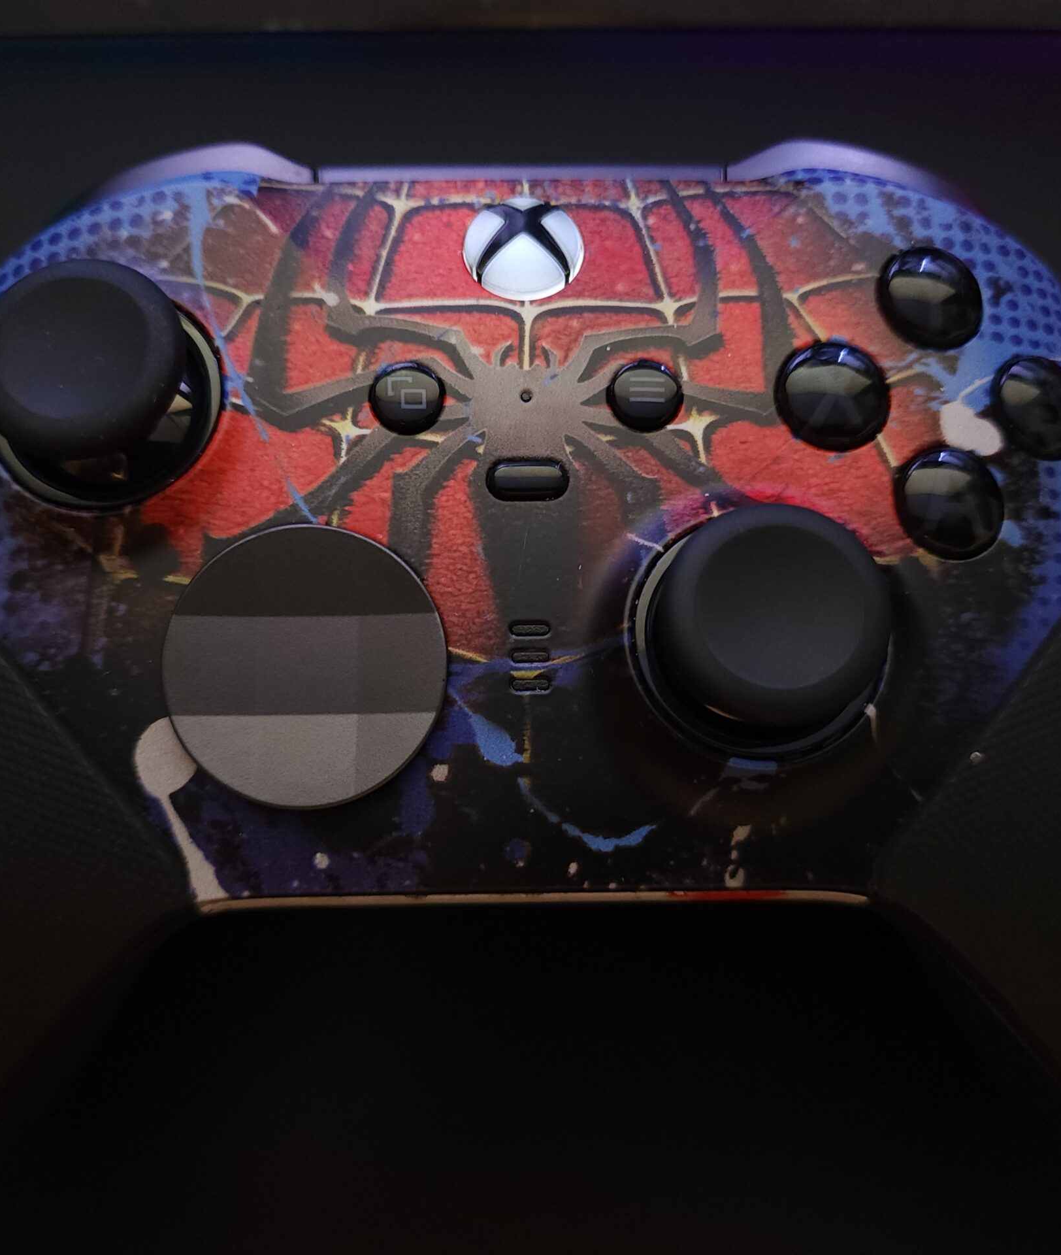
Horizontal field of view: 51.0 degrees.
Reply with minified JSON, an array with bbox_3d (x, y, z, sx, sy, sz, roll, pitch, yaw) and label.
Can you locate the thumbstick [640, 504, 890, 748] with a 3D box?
[{"bbox_3d":[0.020,-0.001,0.092,0.021,0.011,0.021,0,76,0],"label":"thumbstick"}]

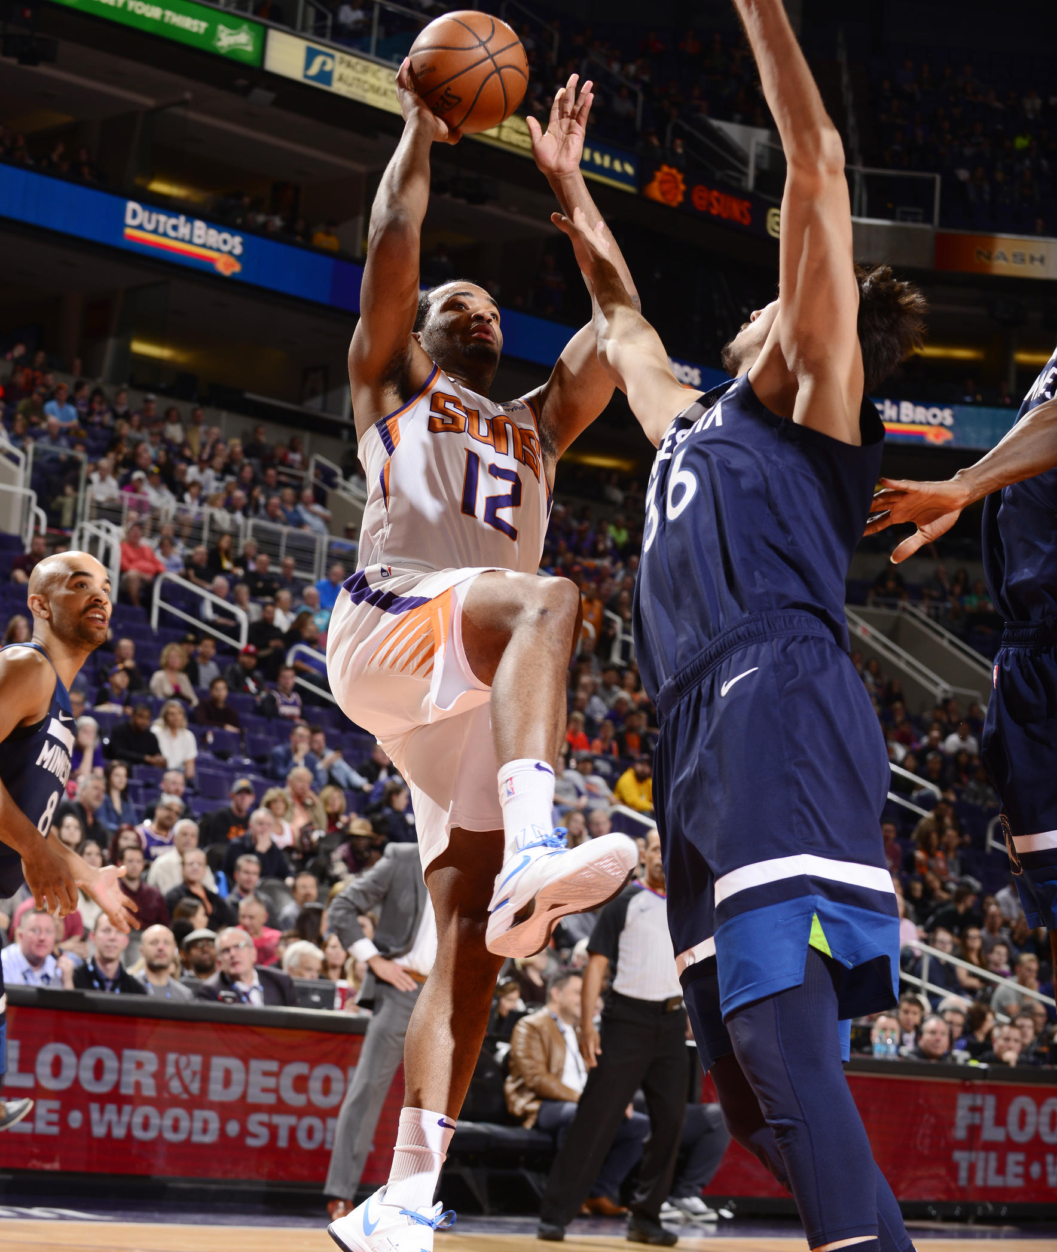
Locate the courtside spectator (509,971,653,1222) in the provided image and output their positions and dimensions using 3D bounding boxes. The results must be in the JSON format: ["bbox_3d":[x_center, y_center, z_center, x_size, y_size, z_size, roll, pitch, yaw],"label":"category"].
[{"bbox_3d":[0.270,2.488,16.366,0.700,1.290,0.530,-3,-11,41],"label":"courtside spectator"}]

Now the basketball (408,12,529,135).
[{"bbox_3d":[-0.118,-1.096,6.100,0.240,0.240,0.240,4,-8,0],"label":"basketball"}]

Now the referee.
[{"bbox_3d":[0.462,1.830,13.783,0.570,1.860,0.480,9,-10,-33],"label":"referee"}]

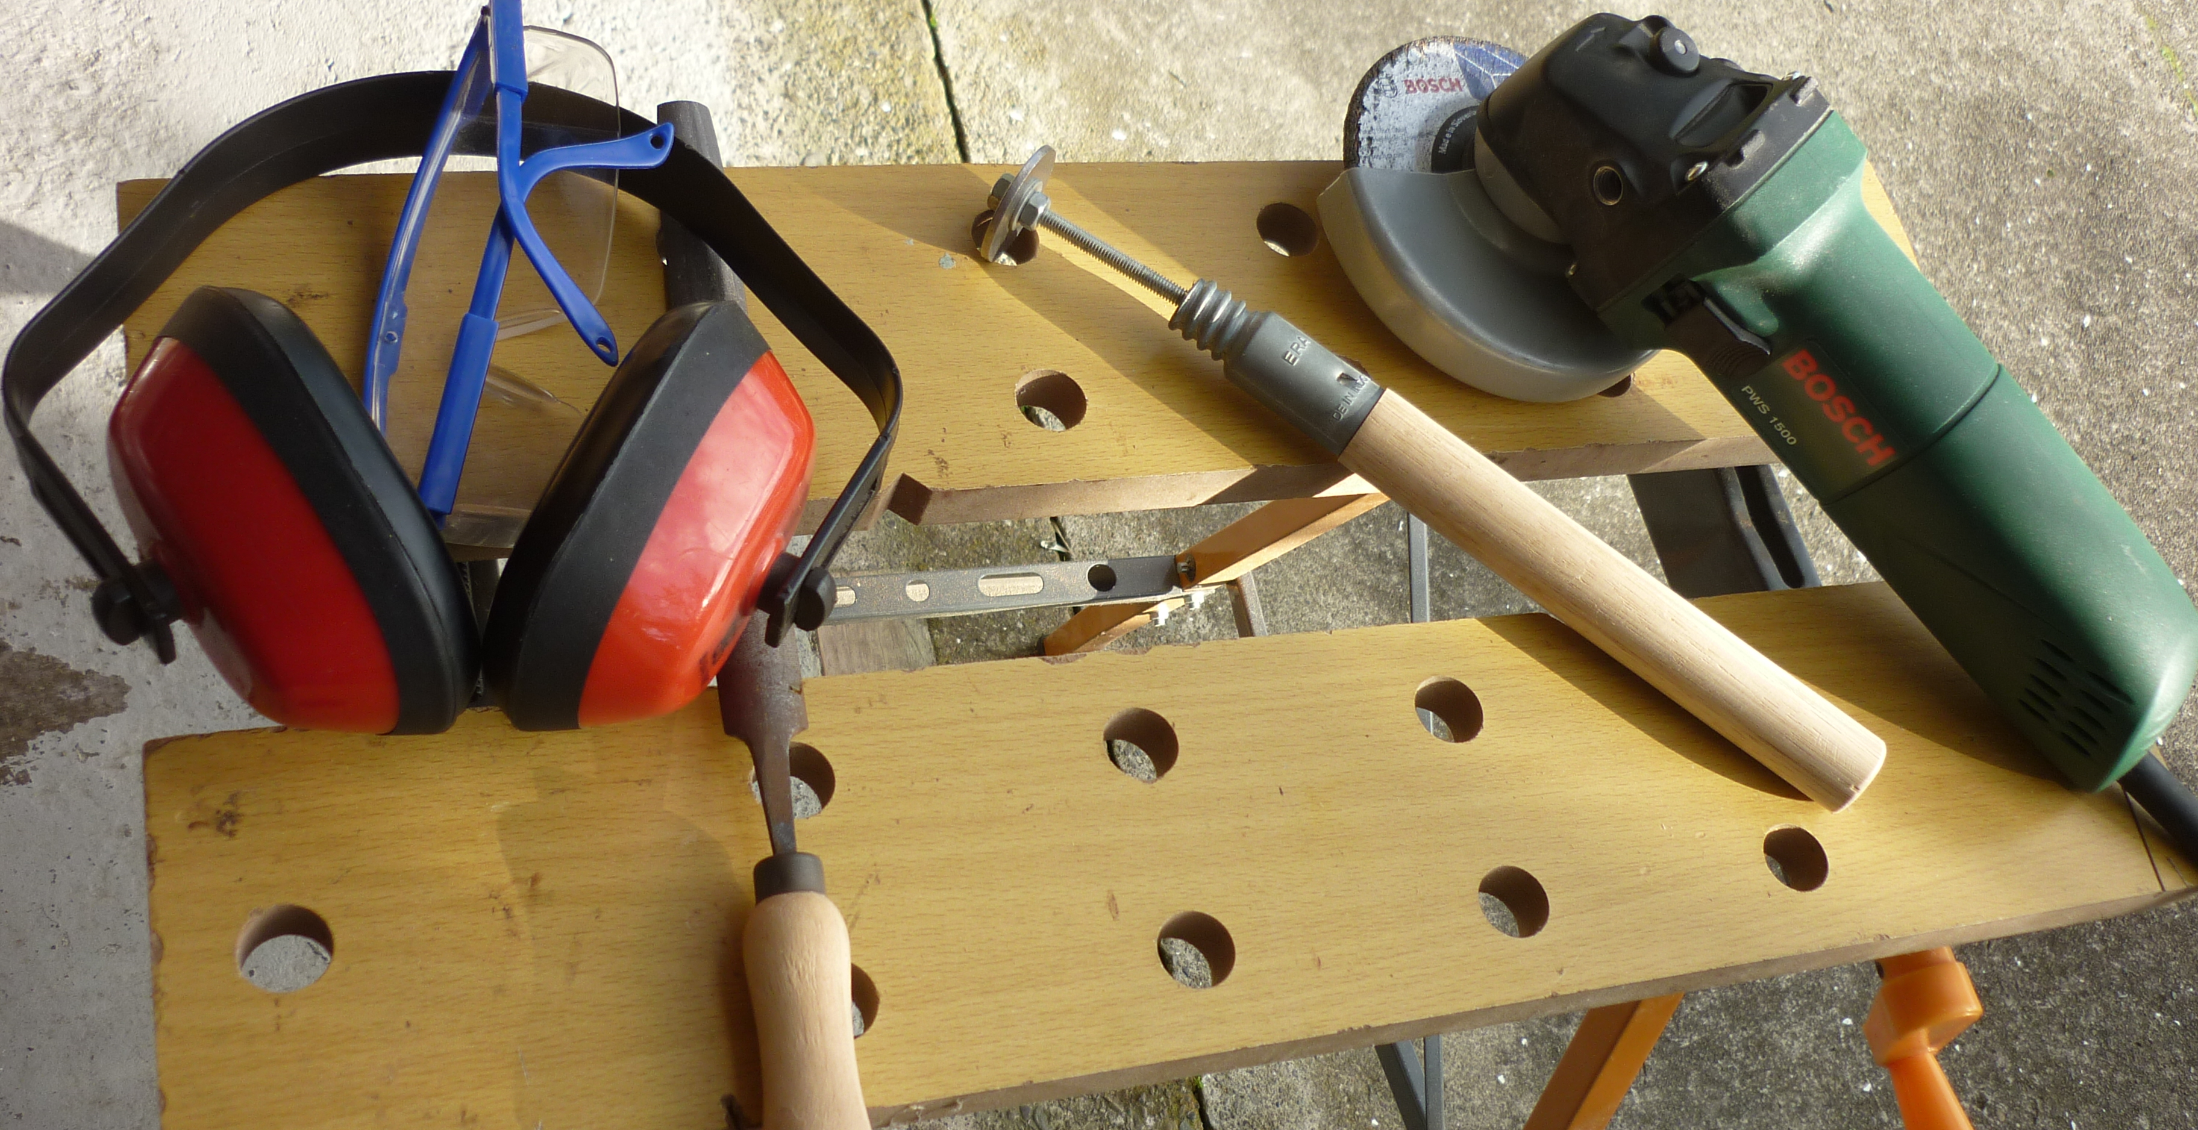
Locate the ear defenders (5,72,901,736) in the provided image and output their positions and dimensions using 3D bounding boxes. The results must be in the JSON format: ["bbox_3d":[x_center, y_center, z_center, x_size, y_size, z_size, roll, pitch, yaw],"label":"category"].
[{"bbox_3d":[-0.145,-0.042,0.489,0.195,0.080,0.165,-2,62,-19],"label":"ear defenders"}]

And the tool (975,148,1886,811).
[{"bbox_3d":[0.091,-0.025,0.580,0.291,0.037,0.037,34,57,3],"label":"tool"}]

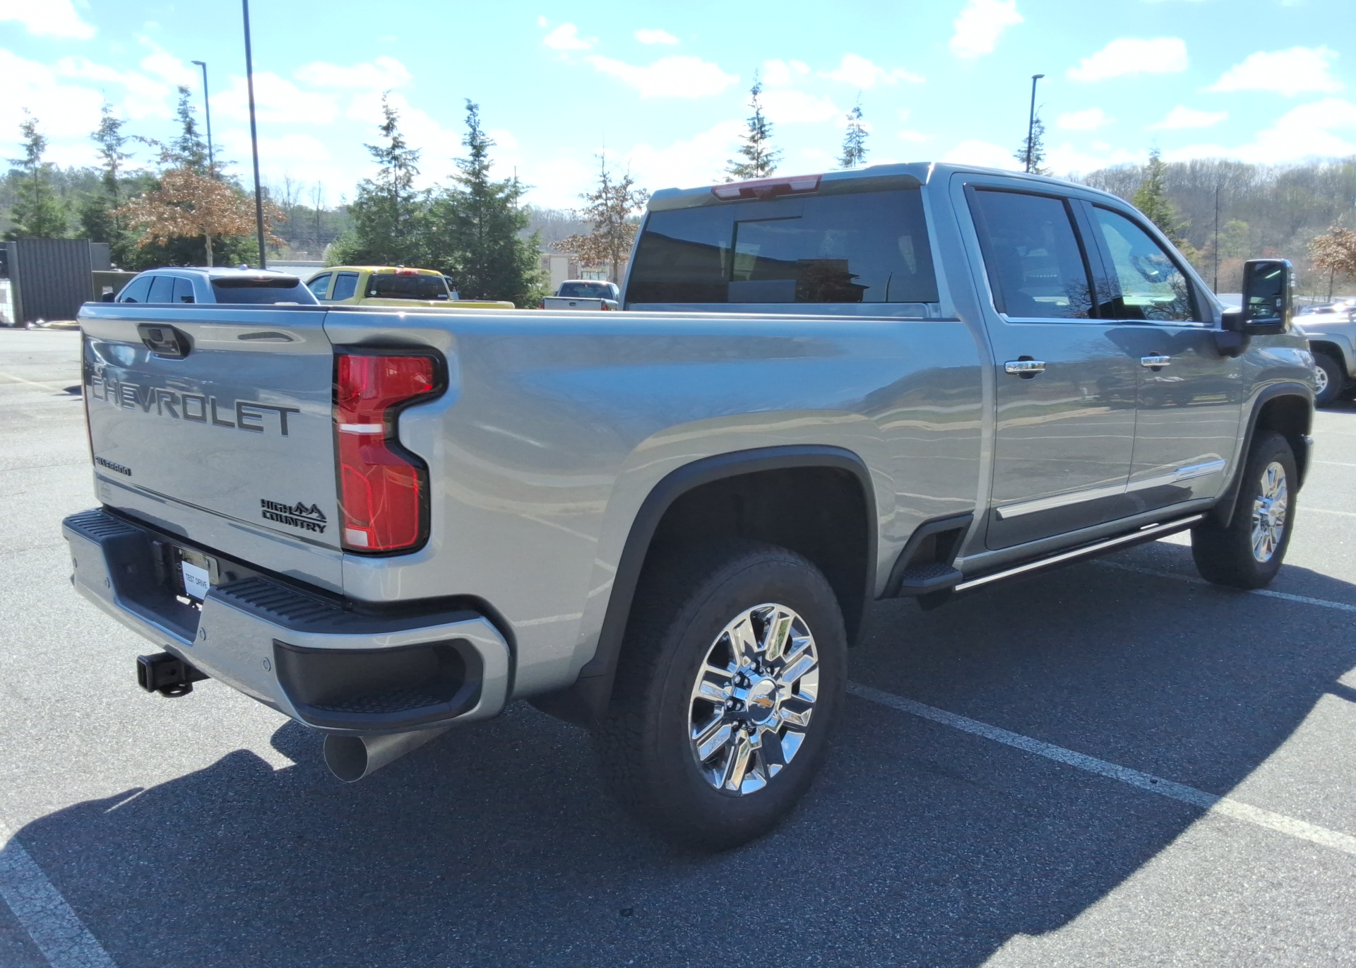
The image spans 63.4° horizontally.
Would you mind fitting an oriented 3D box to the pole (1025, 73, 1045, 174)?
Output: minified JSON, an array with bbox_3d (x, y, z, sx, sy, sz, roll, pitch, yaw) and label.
[{"bbox_3d":[12.633,-9.840,39.335,0.600,9.250,0.300,10,14,43],"label":"pole"}]

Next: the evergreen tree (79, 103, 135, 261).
[{"bbox_3d":[-19.249,-9.176,37.403,2.500,7.354,2.500,-5,11,-26],"label":"evergreen tree"}]

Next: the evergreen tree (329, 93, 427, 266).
[{"bbox_3d":[-10.742,-10.198,41.514,4.200,8.750,4.200,-9,14,-44],"label":"evergreen tree"}]

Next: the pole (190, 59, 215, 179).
[{"bbox_3d":[-15.277,-9.386,35.858,0.650,8.387,0.220,-4,11,-25],"label":"pole"}]

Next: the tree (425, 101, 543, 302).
[{"bbox_3d":[-6.766,-8.977,36.887,4.000,7.458,4.000,-1,10,-10],"label":"tree"}]

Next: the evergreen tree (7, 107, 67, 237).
[{"bbox_3d":[-26.029,-10.748,44.536,3.300,8.500,3.300,-9,14,-44],"label":"evergreen tree"}]

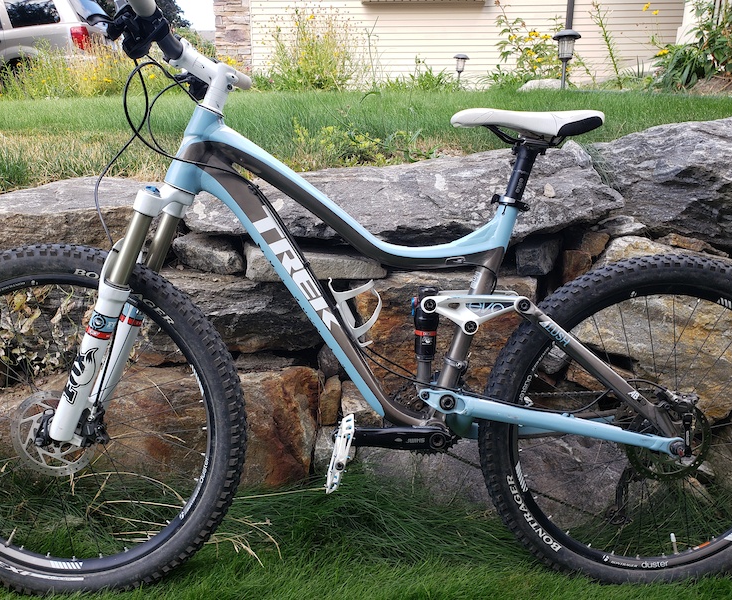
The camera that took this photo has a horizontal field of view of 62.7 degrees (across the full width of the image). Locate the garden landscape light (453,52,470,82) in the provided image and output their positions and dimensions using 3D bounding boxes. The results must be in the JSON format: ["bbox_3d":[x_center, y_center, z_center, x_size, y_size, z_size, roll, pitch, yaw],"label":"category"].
[{"bbox_3d":[0.818,-1.980,5.230,0.140,0.310,0.140,1,13,0],"label":"garden landscape light"}]

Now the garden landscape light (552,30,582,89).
[{"bbox_3d":[1.000,-1.204,3.020,0.140,0.310,0.140,1,13,0],"label":"garden landscape light"}]

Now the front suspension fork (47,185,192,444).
[{"bbox_3d":[-0.443,0.018,1.096,0.108,0.495,0.178,23,6,-1],"label":"front suspension fork"}]

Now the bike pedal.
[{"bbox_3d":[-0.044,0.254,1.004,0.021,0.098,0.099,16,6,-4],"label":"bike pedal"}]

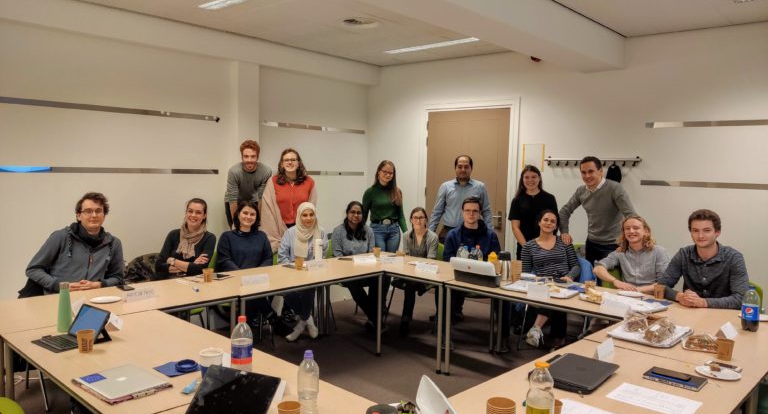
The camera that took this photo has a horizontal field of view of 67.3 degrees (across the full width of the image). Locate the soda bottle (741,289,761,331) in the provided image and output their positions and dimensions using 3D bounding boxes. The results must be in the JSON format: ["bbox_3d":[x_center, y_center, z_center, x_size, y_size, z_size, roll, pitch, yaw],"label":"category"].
[{"bbox_3d":[2.126,0.591,3.334,0.087,0.252,0.087,6,6,43],"label":"soda bottle"}]

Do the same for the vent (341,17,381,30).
[{"bbox_3d":[-0.207,-1.599,5.063,0.360,0.060,0.360,2,4,0],"label":"vent"}]

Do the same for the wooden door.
[{"bbox_3d":[0.916,0.038,6.628,1.112,2.276,0.060,5,6,41],"label":"wooden door"}]

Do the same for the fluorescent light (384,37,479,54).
[{"bbox_3d":[0.478,-1.691,6.013,1.210,0.060,0.150,5,6,41],"label":"fluorescent light"}]

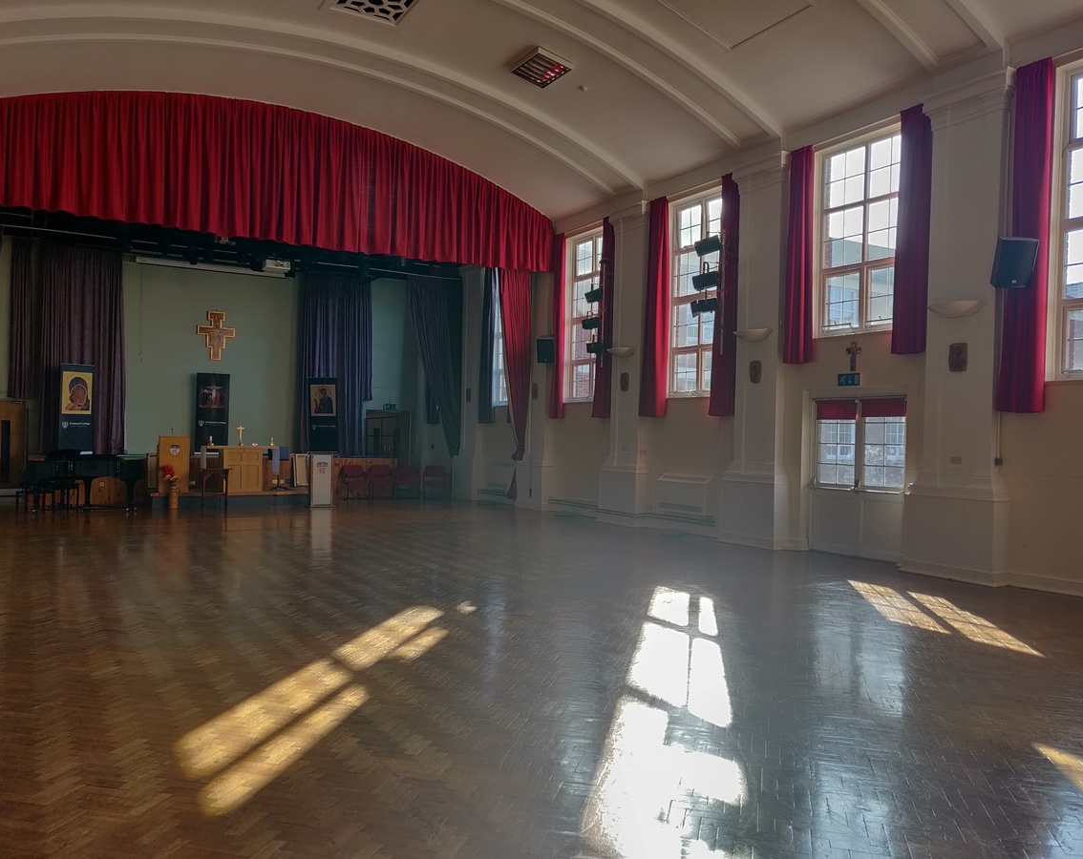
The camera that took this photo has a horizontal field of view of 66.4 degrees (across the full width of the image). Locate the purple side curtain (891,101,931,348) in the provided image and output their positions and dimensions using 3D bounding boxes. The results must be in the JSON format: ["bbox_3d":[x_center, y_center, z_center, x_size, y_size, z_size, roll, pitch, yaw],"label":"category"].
[{"bbox_3d":[4.727,-2.534,10.520,0.160,3.161,0.536,1,0,-31],"label":"purple side curtain"}]

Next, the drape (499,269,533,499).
[{"bbox_3d":[-0.597,-1.057,18.080,0.815,5.157,0.300,1,0,-31],"label":"drape"}]

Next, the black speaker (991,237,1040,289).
[{"bbox_3d":[5.030,-1.783,8.856,0.360,0.510,0.300,1,21,8],"label":"black speaker"}]

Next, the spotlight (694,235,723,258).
[{"bbox_3d":[2.744,-3.011,13.629,0.380,0.250,0.260,-13,-7,24],"label":"spotlight"}]

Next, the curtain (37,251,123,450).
[{"bbox_3d":[-10.773,-1.874,19.500,1.741,4.880,0.250,1,0,-31],"label":"curtain"}]

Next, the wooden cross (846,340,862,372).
[{"bbox_3d":[4.455,-1.041,11.791,0.030,0.422,0.257,2,-1,-32],"label":"wooden cross"}]

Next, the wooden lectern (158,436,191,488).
[{"bbox_3d":[-7.374,0.697,16.569,0.540,1.106,0.440,1,0,-31],"label":"wooden lectern"}]

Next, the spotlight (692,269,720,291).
[{"bbox_3d":[2.573,-2.323,12.906,0.410,0.250,0.250,-13,-4,13],"label":"spotlight"}]

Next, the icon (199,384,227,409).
[{"bbox_3d":[-8.180,-0.819,20.581,0.672,0.617,0.030,2,-1,-32],"label":"icon"}]

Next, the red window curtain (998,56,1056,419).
[{"bbox_3d":[5.656,-2.243,9.645,0.190,4.061,0.490,2,-1,-32],"label":"red window curtain"}]

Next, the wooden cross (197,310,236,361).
[{"bbox_3d":[-8.308,-2.403,21.147,0.923,1.281,0.060,2,-1,-32],"label":"wooden cross"}]

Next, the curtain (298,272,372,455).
[{"bbox_3d":[-5.563,-1.771,22.387,2.010,4.907,0.300,2,-1,-32],"label":"curtain"}]

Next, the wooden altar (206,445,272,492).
[{"bbox_3d":[-6.341,0.823,17.271,1.533,0.951,0.650,1,0,-31],"label":"wooden altar"}]

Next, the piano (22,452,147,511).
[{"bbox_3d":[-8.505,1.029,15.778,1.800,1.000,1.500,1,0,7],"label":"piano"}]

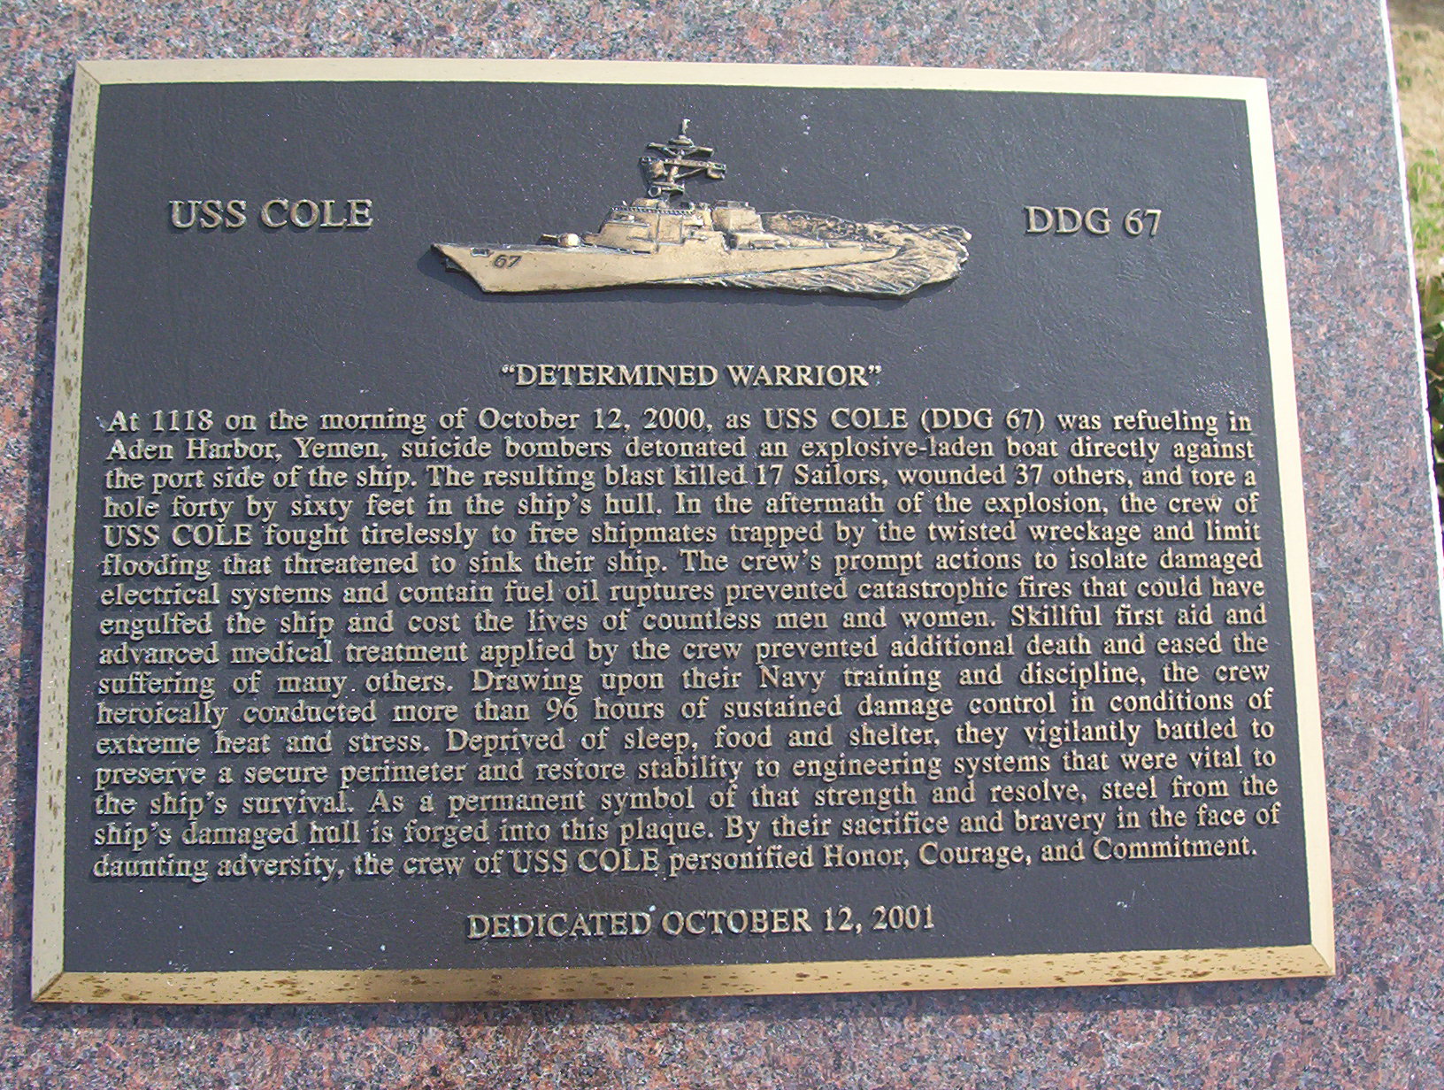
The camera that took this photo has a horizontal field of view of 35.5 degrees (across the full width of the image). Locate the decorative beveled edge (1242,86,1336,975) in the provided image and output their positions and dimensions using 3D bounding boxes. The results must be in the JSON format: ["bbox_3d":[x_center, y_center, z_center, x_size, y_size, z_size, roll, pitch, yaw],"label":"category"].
[{"bbox_3d":[0.282,-0.019,1.129,0.014,0.012,0.461,0,77,-5],"label":"decorative beveled edge"}]

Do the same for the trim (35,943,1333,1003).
[{"bbox_3d":[-0.010,0.200,1.055,0.610,0.012,0.014,0,77,-5],"label":"trim"}]

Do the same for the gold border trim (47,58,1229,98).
[{"bbox_3d":[-0.019,-0.236,1.153,0.610,0.012,0.014,0,77,-5],"label":"gold border trim"}]

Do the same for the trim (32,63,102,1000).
[{"bbox_3d":[-0.312,-0.017,1.080,0.014,0.012,0.461,0,77,-5],"label":"trim"}]

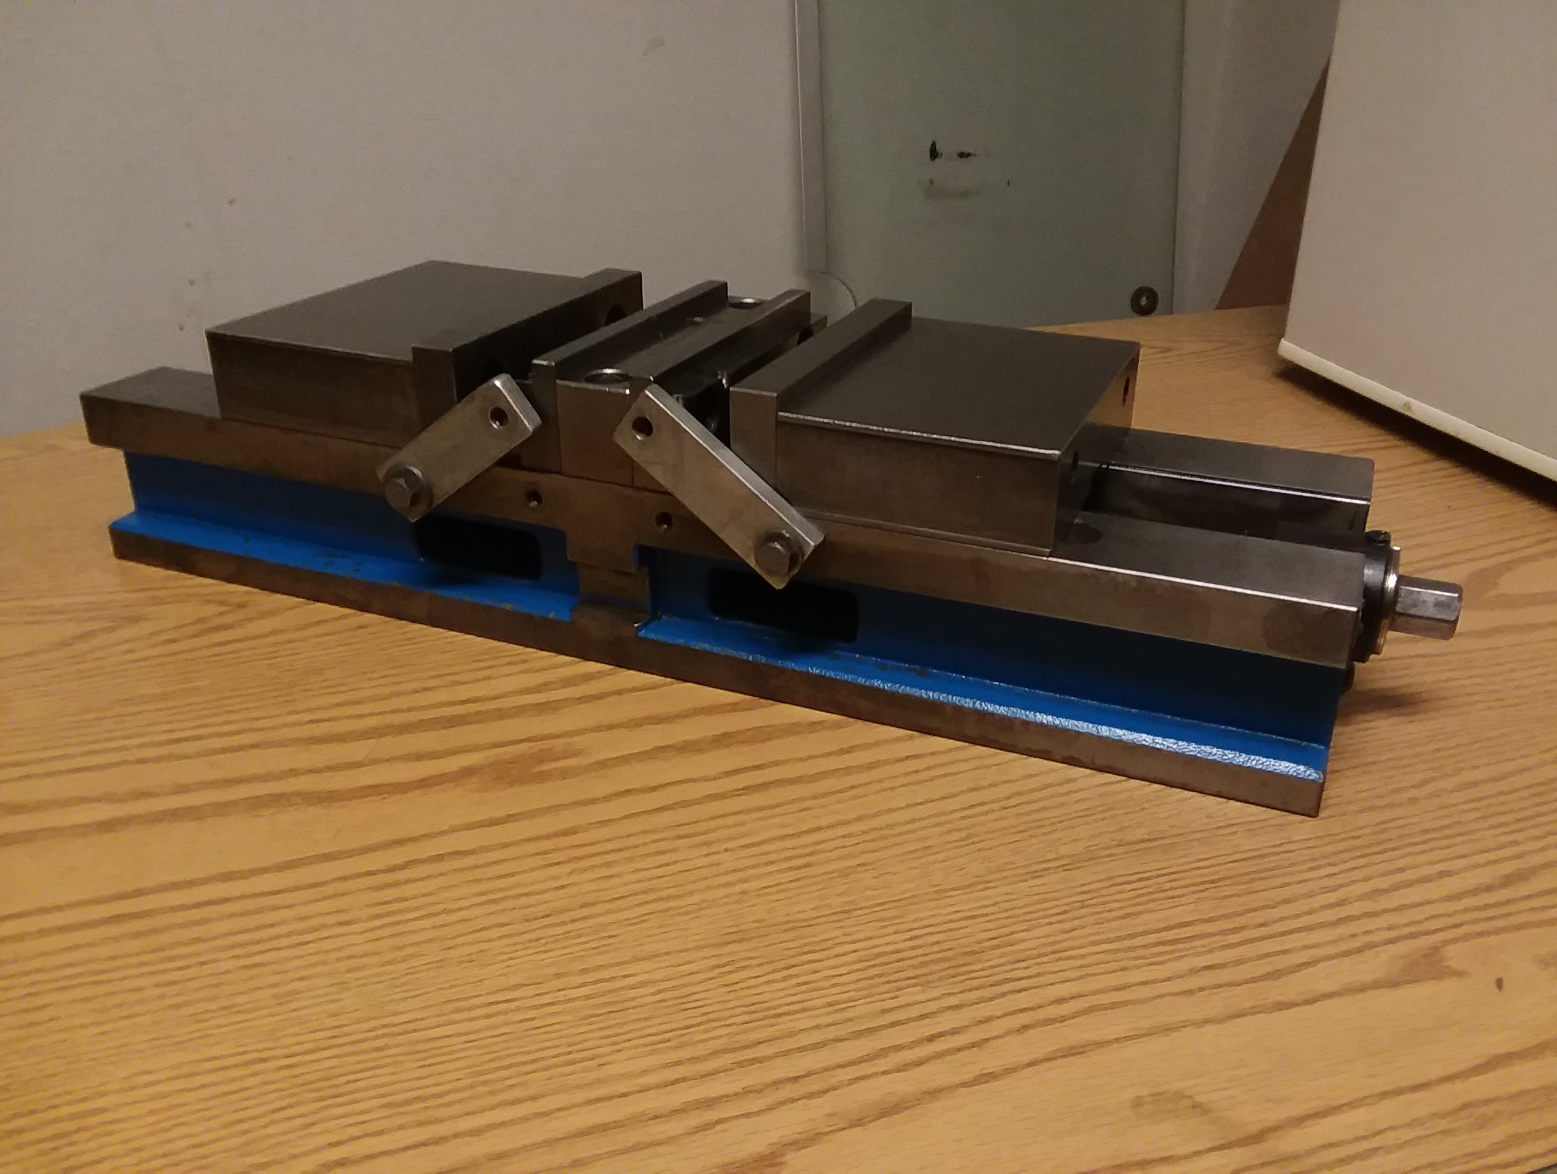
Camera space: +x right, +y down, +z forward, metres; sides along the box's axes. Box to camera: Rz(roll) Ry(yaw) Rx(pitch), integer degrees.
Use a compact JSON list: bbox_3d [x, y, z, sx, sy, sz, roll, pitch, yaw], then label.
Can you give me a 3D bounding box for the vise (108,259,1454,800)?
[{"bbox_3d":[-0.026,-0.048,0.557,0.572,0.121,0.169,11,27,21],"label":"vise"}]

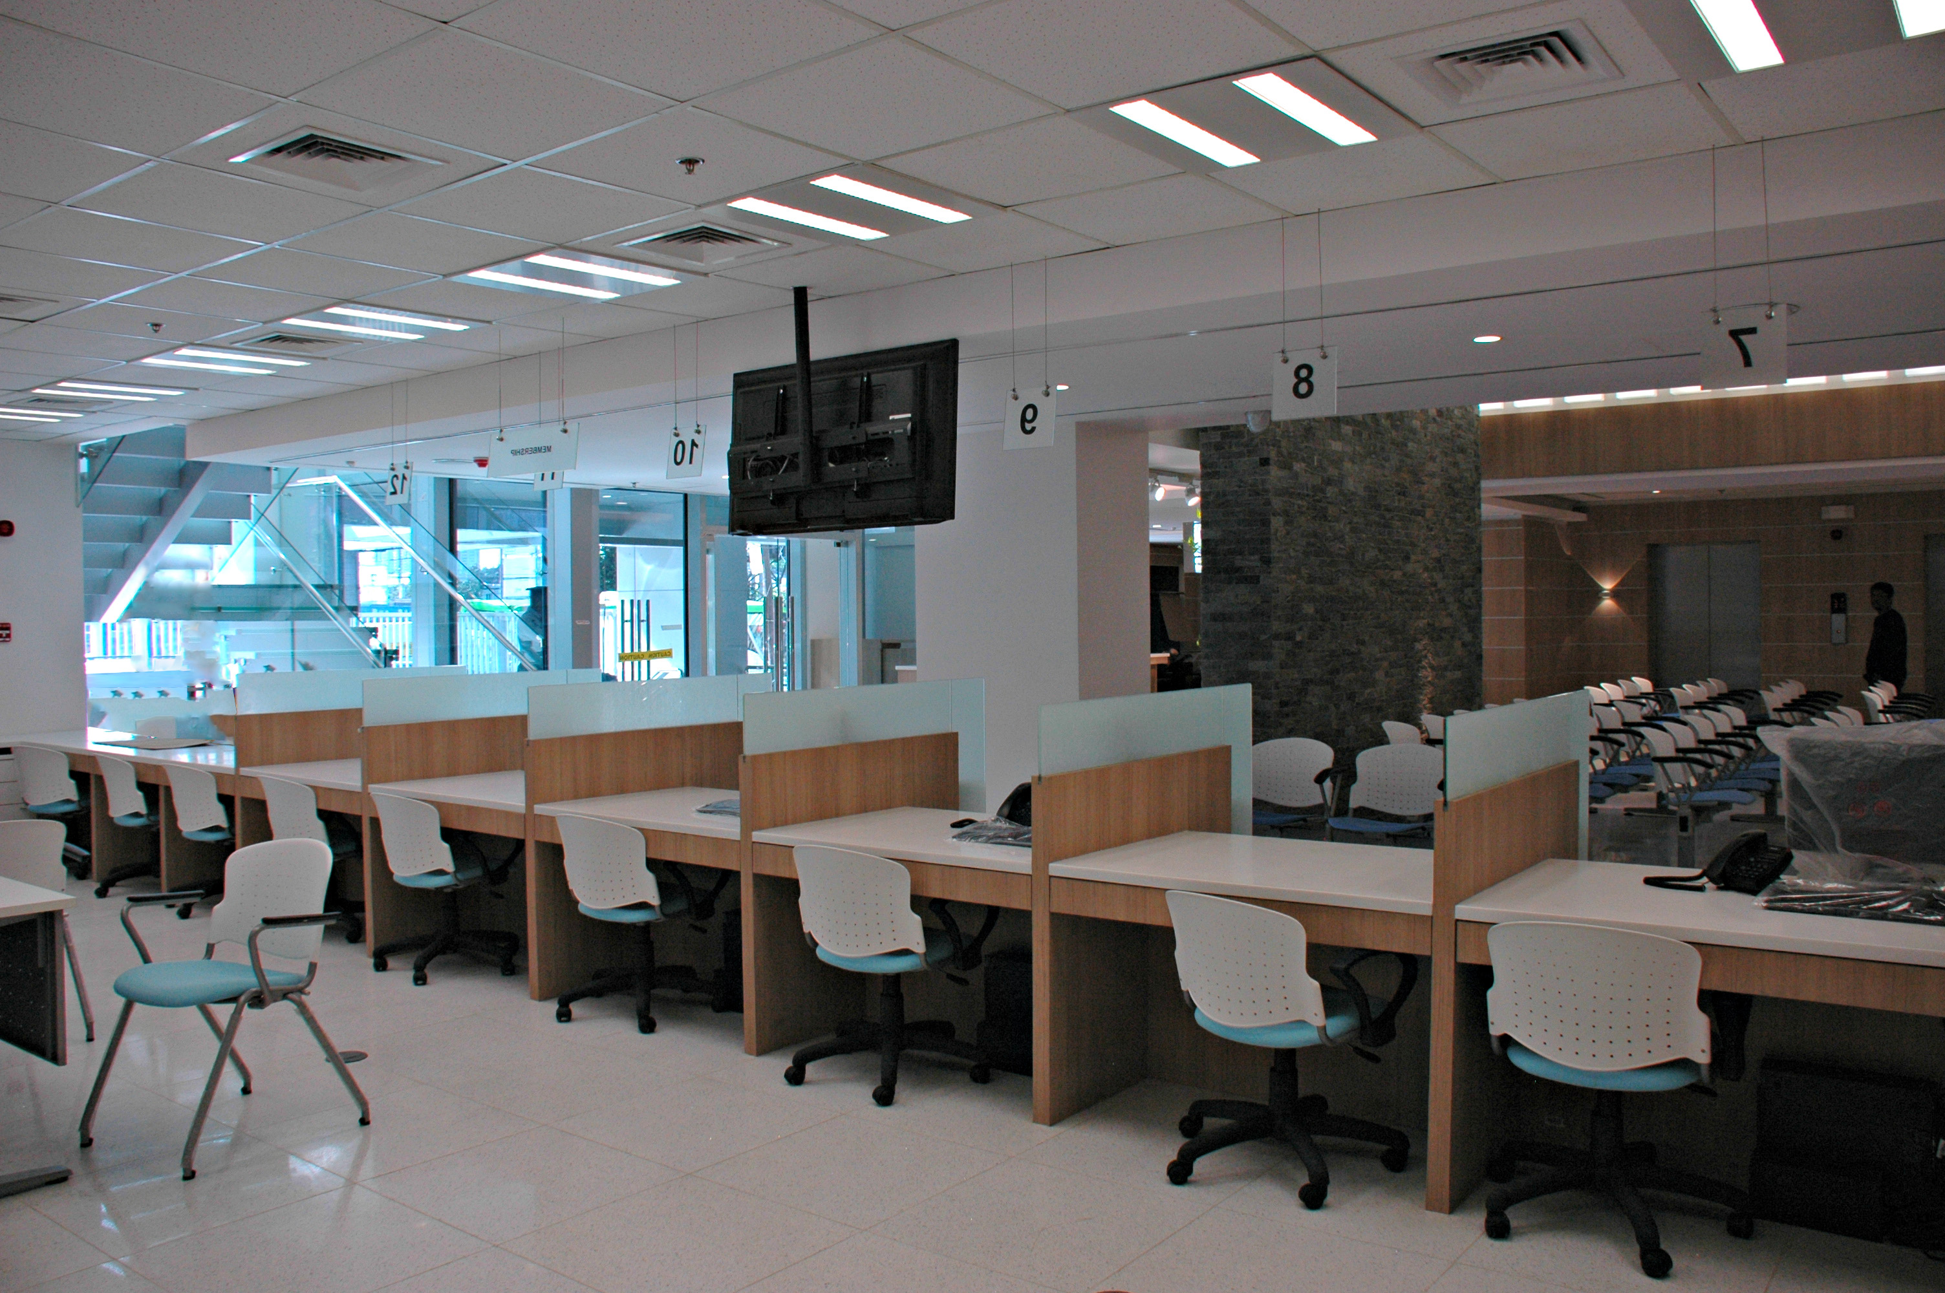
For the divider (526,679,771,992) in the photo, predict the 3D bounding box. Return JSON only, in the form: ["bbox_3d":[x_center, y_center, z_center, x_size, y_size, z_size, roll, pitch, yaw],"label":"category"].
[{"bbox_3d":[-1.246,0.703,5.802,0.050,1.160,1.200,1,3,37],"label":"divider"}]

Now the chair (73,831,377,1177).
[{"bbox_3d":[-2.112,0.976,4.099,0.550,0.830,0.570,0,2,29],"label":"chair"}]

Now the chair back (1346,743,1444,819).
[{"bbox_3d":[2.007,0.626,6.826,0.470,0.360,0.120,0,2,37],"label":"chair back"}]

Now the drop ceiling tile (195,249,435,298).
[{"bbox_3d":[-2.159,-1.223,4.773,0.600,0.020,0.590,0,2,38],"label":"drop ceiling tile"}]

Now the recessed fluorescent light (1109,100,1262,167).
[{"bbox_3d":[0.515,-1.216,3.448,0.095,0.040,0.580,0,2,37],"label":"recessed fluorescent light"}]

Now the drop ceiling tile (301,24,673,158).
[{"bbox_3d":[-1.054,-1.194,3.169,0.610,0.020,0.590,0,2,38],"label":"drop ceiling tile"}]

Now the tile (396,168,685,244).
[{"bbox_3d":[-1.185,-1.207,3.994,0.600,0.016,0.600,1,3,37],"label":"tile"}]

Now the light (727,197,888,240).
[{"bbox_3d":[-0.457,-1.235,4.159,0.110,0.040,0.560,1,3,37],"label":"light"}]

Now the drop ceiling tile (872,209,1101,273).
[{"bbox_3d":[0.027,-1.241,4.475,0.600,0.016,0.600,1,3,37],"label":"drop ceiling tile"}]

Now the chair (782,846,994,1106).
[{"bbox_3d":[-0.272,0.923,4.429,0.600,0.790,0.660,1,3,42],"label":"chair"}]

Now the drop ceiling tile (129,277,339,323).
[{"bbox_3d":[-2.593,-1.206,5.060,0.595,0.020,0.595,0,2,36],"label":"drop ceiling tile"}]

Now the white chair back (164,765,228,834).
[{"bbox_3d":[-3.596,0.704,6.750,0.460,0.360,0.140,1,3,43],"label":"white chair back"}]

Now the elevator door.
[{"bbox_3d":[7.608,-0.080,15.144,1.127,2.012,0.100,0,2,37],"label":"elevator door"}]

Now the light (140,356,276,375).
[{"bbox_3d":[-3.334,-1.245,6.373,0.100,0.050,0.590,0,2,36],"label":"light"}]

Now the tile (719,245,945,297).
[{"bbox_3d":[-0.445,-1.248,4.858,0.610,0.020,0.560,0,2,38],"label":"tile"}]

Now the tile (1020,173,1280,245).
[{"bbox_3d":[0.511,-1.235,4.121,0.600,0.016,0.600,1,3,37],"label":"tile"}]

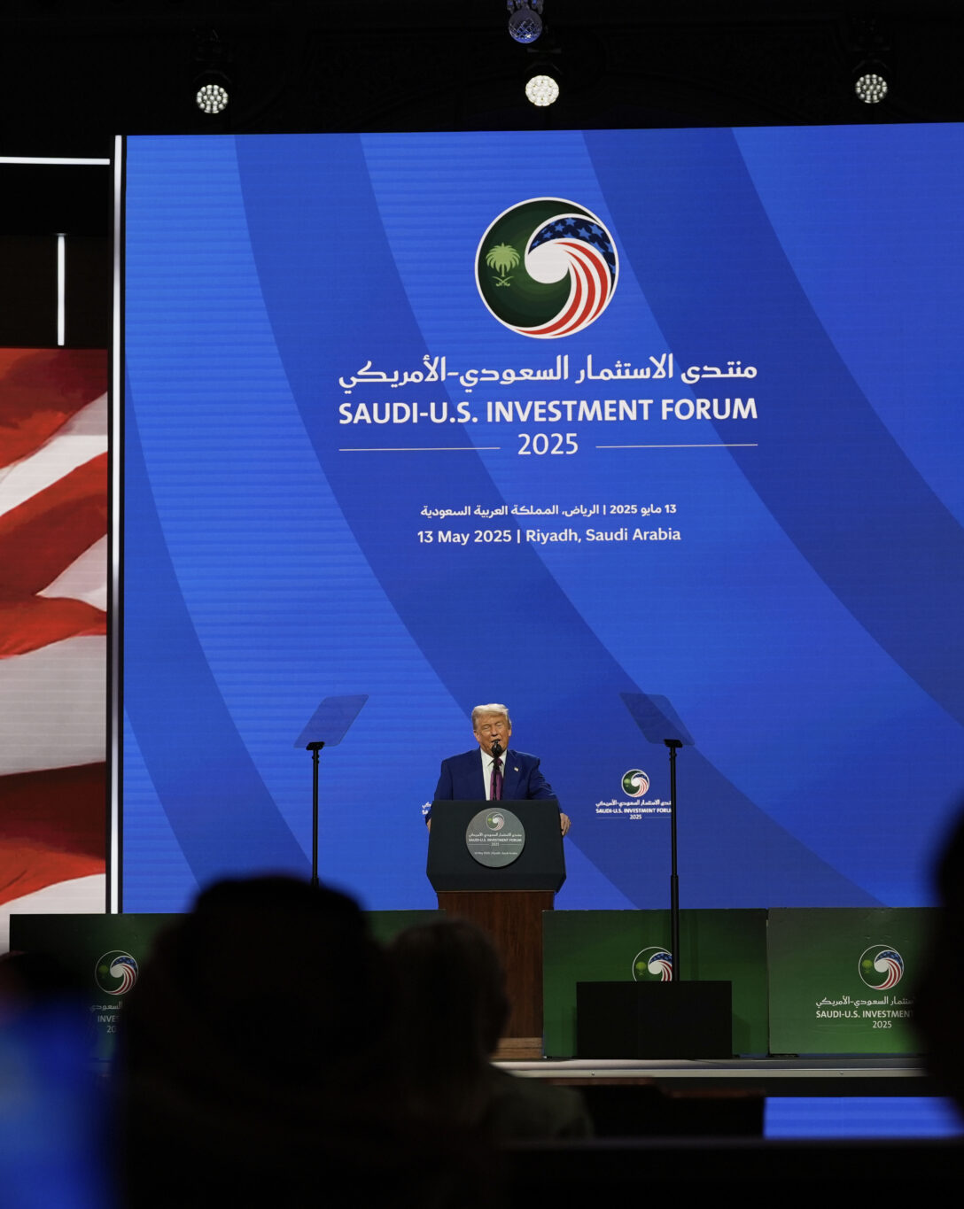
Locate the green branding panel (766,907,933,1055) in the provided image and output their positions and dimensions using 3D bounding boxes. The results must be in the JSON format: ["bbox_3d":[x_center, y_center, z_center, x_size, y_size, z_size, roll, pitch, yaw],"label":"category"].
[{"bbox_3d":[2.110,1.994,21.050,1.190,0.775,0.080,0,-6,0],"label":"green branding panel"}]

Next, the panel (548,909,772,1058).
[{"bbox_3d":[0.914,1.995,20.950,1.190,0.775,0.080,-1,-6,2],"label":"panel"}]

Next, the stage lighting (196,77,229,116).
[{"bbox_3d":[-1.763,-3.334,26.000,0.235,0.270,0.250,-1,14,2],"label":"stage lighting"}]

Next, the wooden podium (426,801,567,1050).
[{"bbox_3d":[0.080,1.731,21.500,0.740,1.330,0.620,-1,-6,2],"label":"wooden podium"}]

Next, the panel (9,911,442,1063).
[{"bbox_3d":[-1.359,2.030,21.150,2.300,0.775,0.080,-1,-6,4],"label":"panel"}]

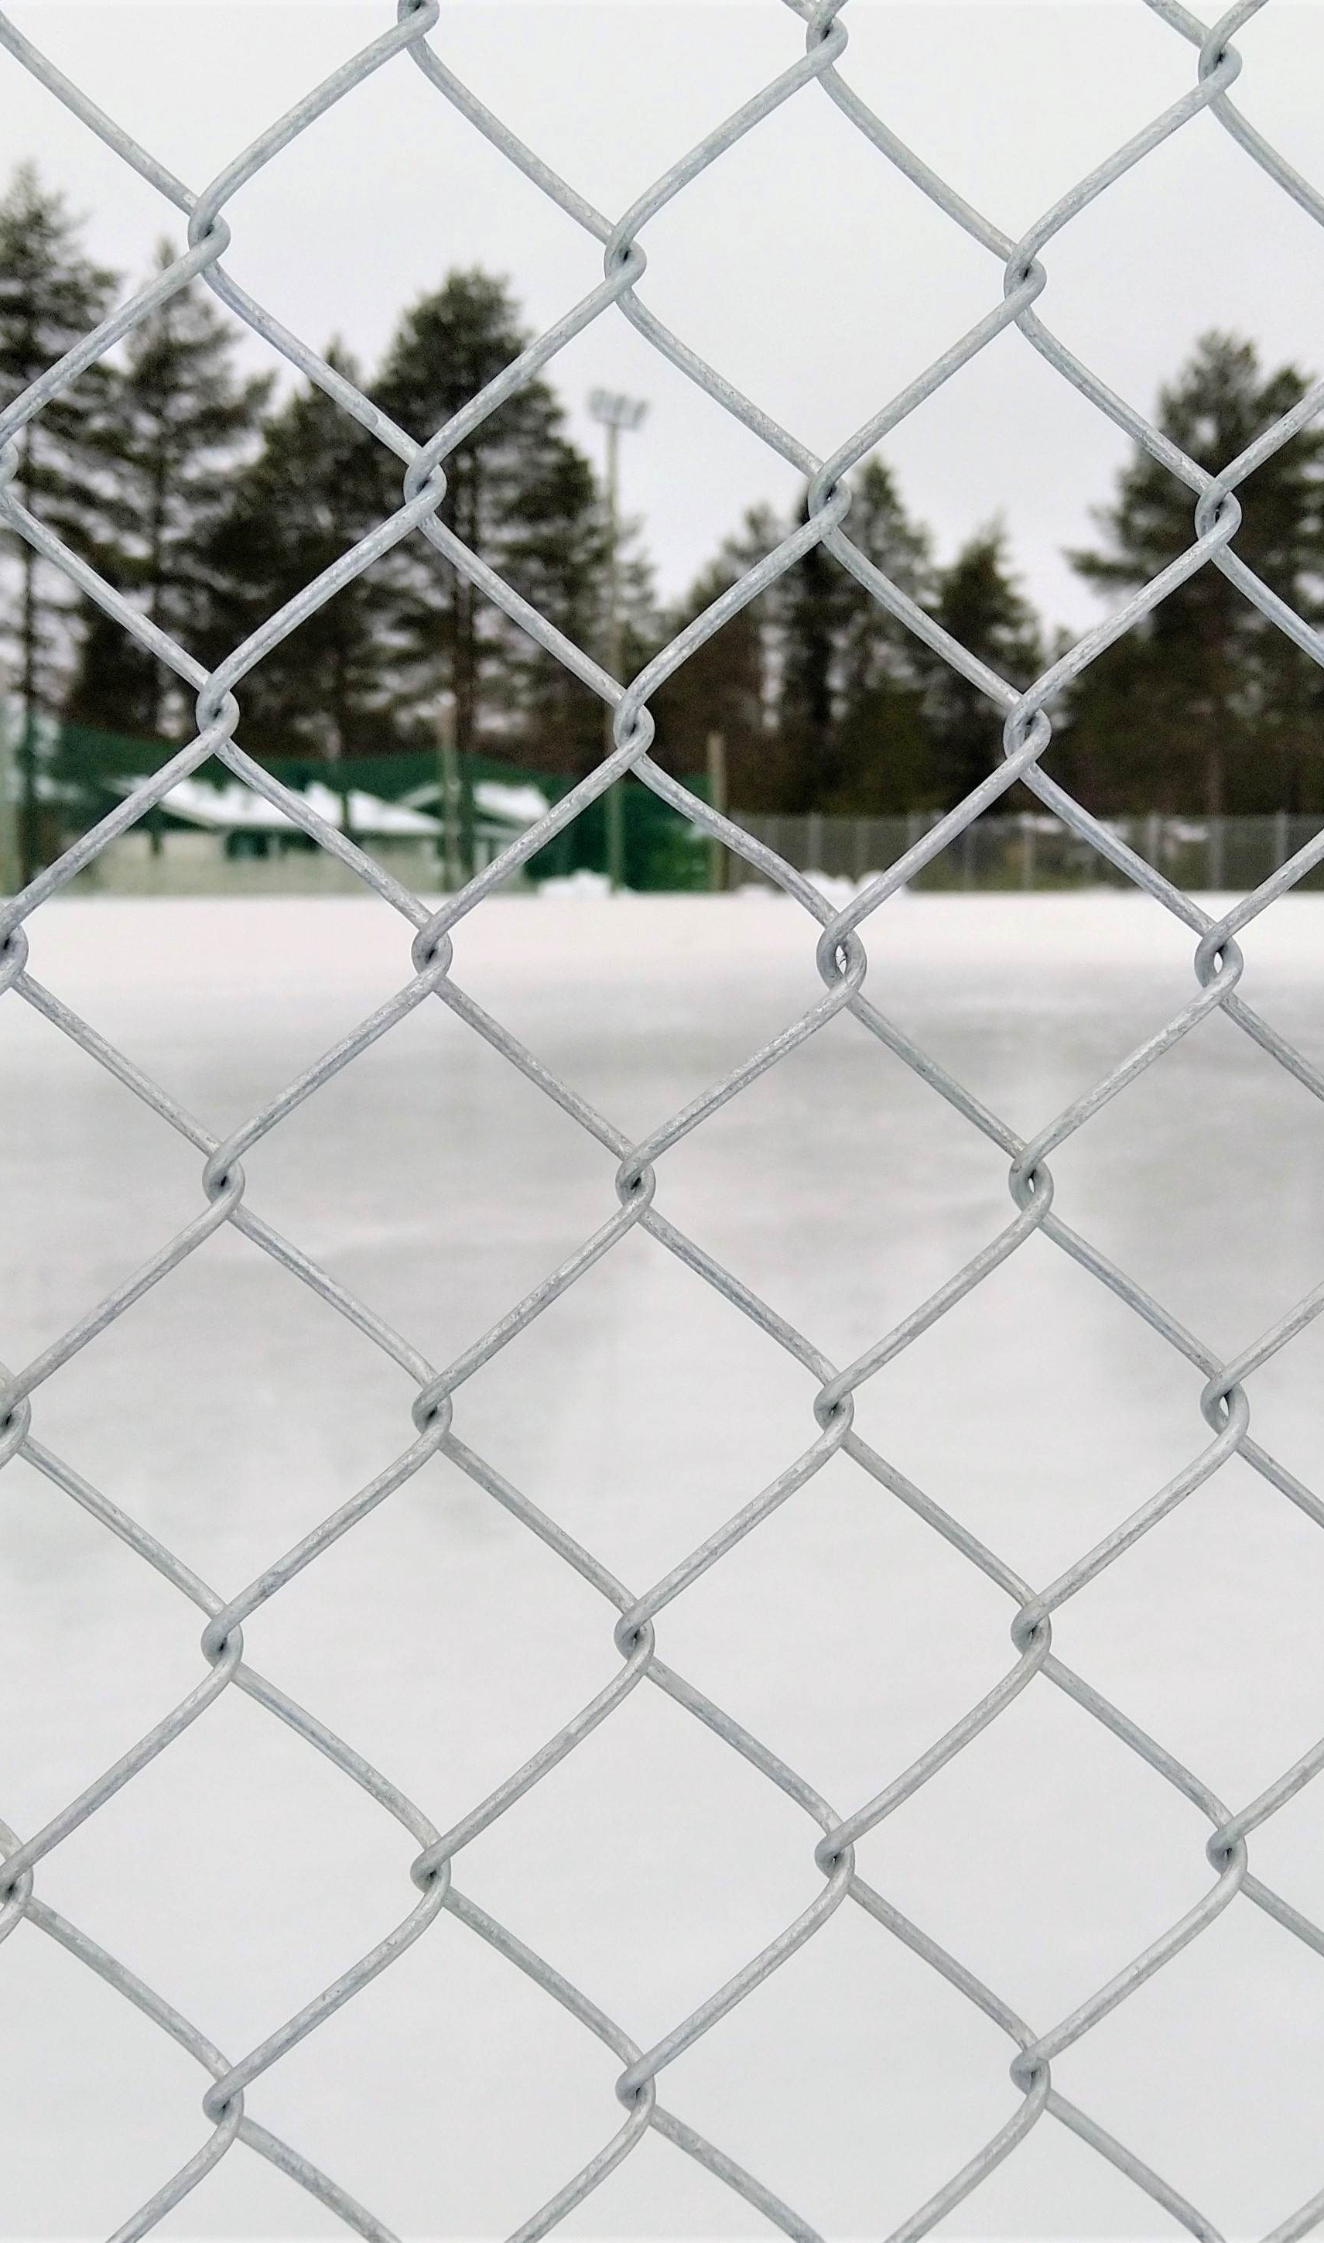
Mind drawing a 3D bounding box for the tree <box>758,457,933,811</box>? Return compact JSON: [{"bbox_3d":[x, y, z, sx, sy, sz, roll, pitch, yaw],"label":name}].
[{"bbox_3d":[5.236,-11.900,61.077,4.943,13.430,4.696,0,6,0],"label":"tree"}]

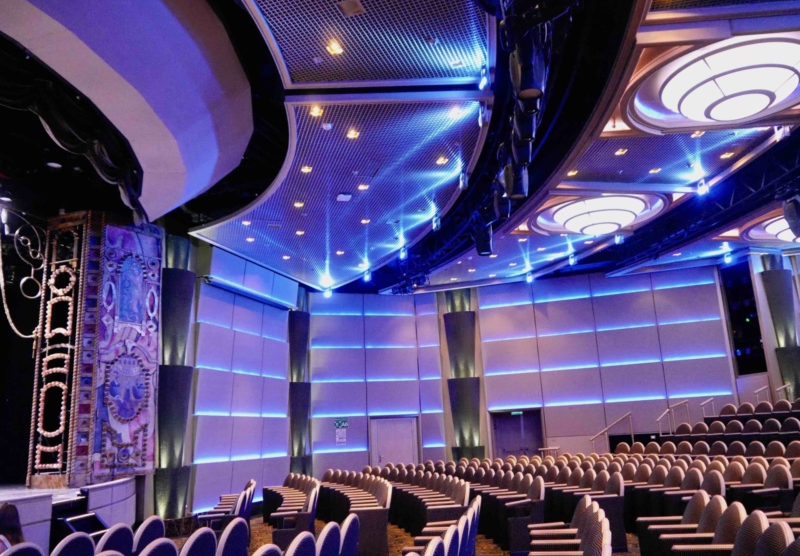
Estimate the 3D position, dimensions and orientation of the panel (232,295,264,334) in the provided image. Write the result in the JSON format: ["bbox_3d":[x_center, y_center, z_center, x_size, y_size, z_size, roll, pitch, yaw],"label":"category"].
[{"bbox_3d":[-3.464,0.825,14.922,0.060,0.892,1.175,-7,-15,19],"label":"panel"}]

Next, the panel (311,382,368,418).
[{"bbox_3d":[-1.632,3.261,17.483,1.478,0.892,0.060,1,-14,-17],"label":"panel"}]

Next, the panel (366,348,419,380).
[{"bbox_3d":[-0.226,2.406,18.136,1.467,0.892,0.060,1,-14,-17],"label":"panel"}]

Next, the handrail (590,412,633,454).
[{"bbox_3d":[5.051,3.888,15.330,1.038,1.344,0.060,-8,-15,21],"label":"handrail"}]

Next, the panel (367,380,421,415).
[{"bbox_3d":[-0.182,3.298,17.919,1.478,0.892,0.060,1,-14,-17],"label":"panel"}]

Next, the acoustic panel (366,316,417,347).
[{"bbox_3d":[-0.267,1.513,18.355,1.476,0.892,0.060,1,-14,-17],"label":"acoustic panel"}]

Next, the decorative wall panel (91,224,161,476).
[{"bbox_3d":[-4.928,1.244,11.830,0.120,4.572,1.200,-11,-16,32],"label":"decorative wall panel"}]

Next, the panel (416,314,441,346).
[{"bbox_3d":[0.798,1.499,18.503,0.619,0.892,0.060,-5,-14,9],"label":"panel"}]

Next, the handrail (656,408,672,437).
[{"bbox_3d":[6.069,3.343,14.835,0.474,0.657,0.060,3,-15,-24],"label":"handrail"}]

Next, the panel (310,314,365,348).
[{"bbox_3d":[-1.722,1.475,17.918,1.490,0.892,0.060,1,-14,-17],"label":"panel"}]

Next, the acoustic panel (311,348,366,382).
[{"bbox_3d":[-1.673,2.368,17.702,1.485,0.892,0.060,1,-14,-17],"label":"acoustic panel"}]

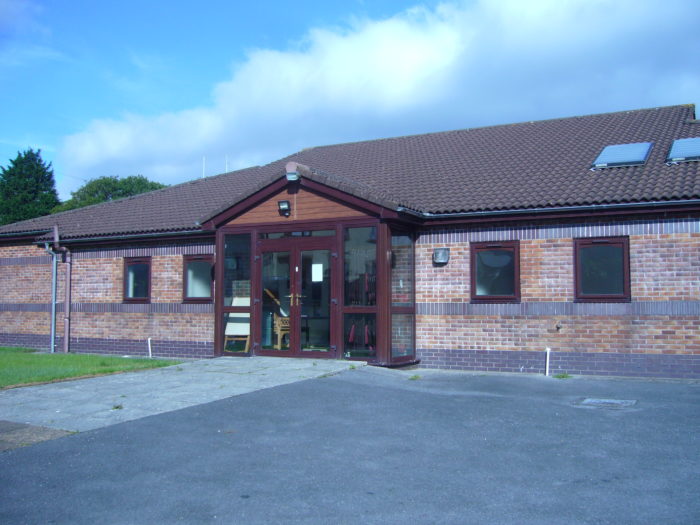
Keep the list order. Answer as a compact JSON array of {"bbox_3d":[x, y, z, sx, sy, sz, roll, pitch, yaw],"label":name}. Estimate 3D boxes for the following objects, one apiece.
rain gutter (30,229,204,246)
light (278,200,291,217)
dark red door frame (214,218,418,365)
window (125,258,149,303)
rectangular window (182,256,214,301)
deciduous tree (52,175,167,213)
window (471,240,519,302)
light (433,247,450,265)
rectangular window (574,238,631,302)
[{"bbox_3d":[-5.144,-0.538,15.434,4.870,0.110,0.130,-2,-4,24],"label":"rain gutter"},{"bbox_3d":[-1.170,-0.957,12.679,0.190,0.280,0.150,-2,-4,24],"label":"light"},{"bbox_3d":[-0.662,0.534,13.144,3.520,2.460,1.300,-2,-4,24],"label":"dark red door frame"},{"bbox_3d":[-4.952,0.427,16.570,0.870,1.090,0.100,-2,-4,24],"label":"window"},{"bbox_3d":[-3.367,0.385,15.852,0.890,1.090,0.100,-2,-4,24],"label":"rectangular window"},{"bbox_3d":[-13.364,-0.582,39.715,7.800,8.800,7.500,-2,-4,24],"label":"deciduous tree"},{"bbox_3d":[2.571,0.190,12.498,0.890,1.080,0.100,-2,-4,24],"label":"window"},{"bbox_3d":[1.653,-0.134,12.832,0.250,0.270,0.140,-2,-4,24],"label":"light"},{"bbox_3d":[4.187,0.132,11.768,0.890,1.090,0.100,-2,-4,24],"label":"rectangular window"}]

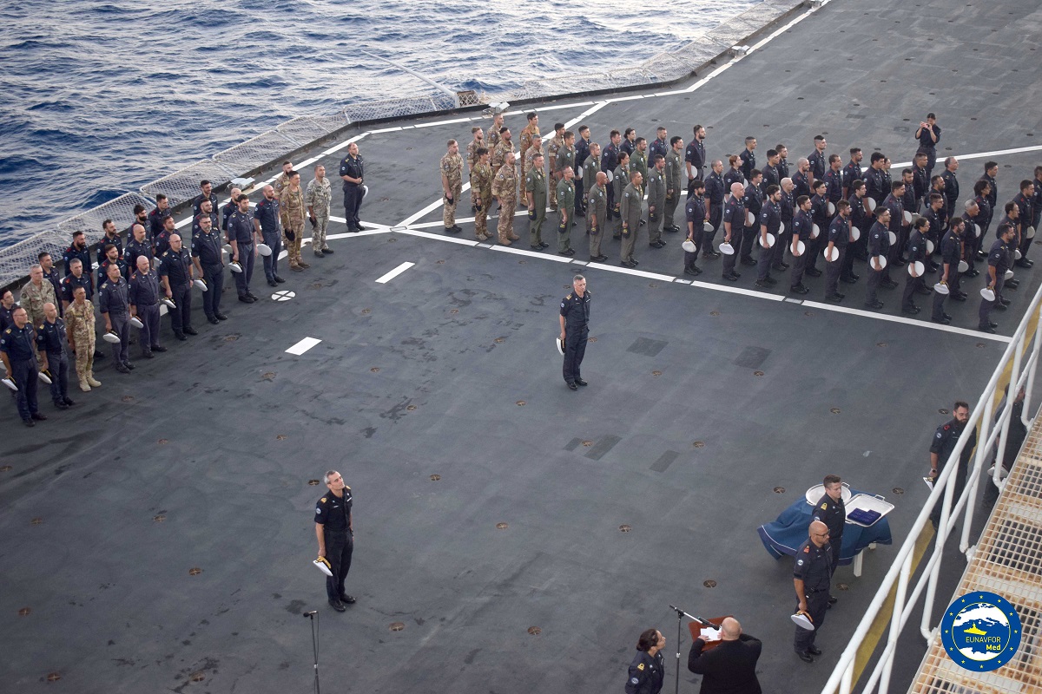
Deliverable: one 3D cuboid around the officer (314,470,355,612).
[{"bbox_3d":[-2.126,2.191,15.858,0.380,1.771,0.530,13,29,25],"label":"officer"}]

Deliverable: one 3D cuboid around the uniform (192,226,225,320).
[{"bbox_3d":[-5.146,-1.199,23.032,0.310,1.515,0.490,17,31,31],"label":"uniform"}]

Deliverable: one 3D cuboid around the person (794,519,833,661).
[{"bbox_3d":[3.177,2.637,15.120,0.520,1.750,0.360,-23,34,-39],"label":"person"}]

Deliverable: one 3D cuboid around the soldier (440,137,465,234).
[{"bbox_3d":[-1.312,-3.073,26.490,0.320,1.820,0.490,15,30,29],"label":"soldier"}]

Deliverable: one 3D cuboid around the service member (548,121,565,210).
[{"bbox_3d":[0.690,-3.643,27.933,0.360,1.779,0.520,13,29,25],"label":"service member"}]

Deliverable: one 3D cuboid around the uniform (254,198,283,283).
[{"bbox_3d":[-4.395,-1.861,24.386,0.310,1.483,0.490,16,31,29],"label":"uniform"}]

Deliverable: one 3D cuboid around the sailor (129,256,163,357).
[{"bbox_3d":[-5.933,-0.696,22.069,0.360,1.685,0.560,13,29,25],"label":"sailor"}]

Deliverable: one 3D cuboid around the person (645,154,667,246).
[{"bbox_3d":[2.536,-2.704,25.699,0.320,1.777,0.490,12,29,23],"label":"person"}]

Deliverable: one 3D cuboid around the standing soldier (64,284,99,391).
[{"bbox_3d":[-6.642,-0.177,21.009,0.360,1.681,0.520,13,29,25],"label":"standing soldier"}]

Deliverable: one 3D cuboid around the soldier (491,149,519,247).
[{"bbox_3d":[-0.287,-2.732,26.114,0.330,1.574,0.510,15,30,28],"label":"soldier"}]

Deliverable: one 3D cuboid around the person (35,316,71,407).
[{"bbox_3d":[-6.918,0.183,20.556,0.330,1.408,0.510,16,31,30],"label":"person"}]

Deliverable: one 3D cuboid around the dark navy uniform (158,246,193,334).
[{"bbox_3d":[-5.541,-0.905,22.693,0.340,1.512,0.530,13,29,25],"label":"dark navy uniform"}]

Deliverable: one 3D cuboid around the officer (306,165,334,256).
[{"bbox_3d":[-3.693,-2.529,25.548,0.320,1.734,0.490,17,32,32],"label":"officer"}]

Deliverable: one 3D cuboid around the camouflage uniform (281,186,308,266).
[{"bbox_3d":[-4.126,-2.221,25.342,0.340,1.561,0.530,13,29,25],"label":"camouflage uniform"}]

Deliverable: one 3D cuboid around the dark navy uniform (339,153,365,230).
[{"bbox_3d":[-3.294,-3.043,27.130,0.340,1.479,0.530,13,29,25],"label":"dark navy uniform"}]

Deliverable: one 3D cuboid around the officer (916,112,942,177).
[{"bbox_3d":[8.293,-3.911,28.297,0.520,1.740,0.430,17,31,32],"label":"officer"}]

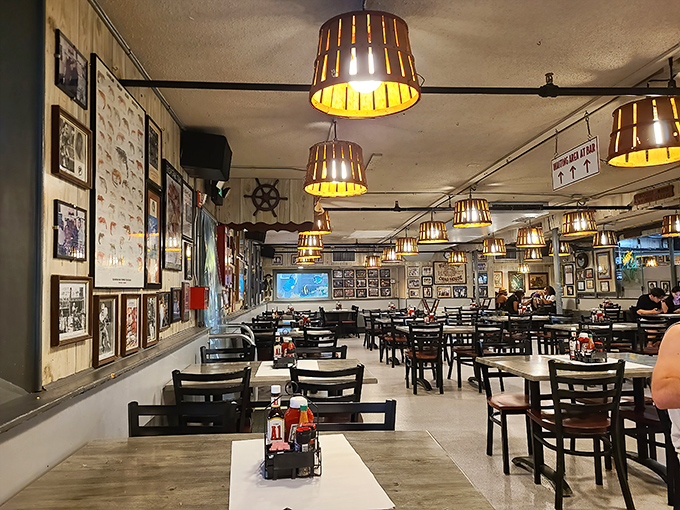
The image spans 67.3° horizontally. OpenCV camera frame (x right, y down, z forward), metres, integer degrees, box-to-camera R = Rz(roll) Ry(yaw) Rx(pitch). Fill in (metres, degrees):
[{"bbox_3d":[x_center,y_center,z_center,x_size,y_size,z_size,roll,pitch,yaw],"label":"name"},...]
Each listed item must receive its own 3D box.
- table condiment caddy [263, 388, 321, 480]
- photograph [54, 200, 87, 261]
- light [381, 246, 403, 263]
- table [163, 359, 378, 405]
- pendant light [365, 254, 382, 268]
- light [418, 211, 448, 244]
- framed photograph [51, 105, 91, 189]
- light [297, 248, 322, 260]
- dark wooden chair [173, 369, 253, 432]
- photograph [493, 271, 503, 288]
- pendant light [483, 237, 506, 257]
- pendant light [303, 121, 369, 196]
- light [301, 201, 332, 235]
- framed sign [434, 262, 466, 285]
[{"bbox_3d":[-0.148,0.526,1.574,0.170,0.260,0.155,0,-4,-5],"label":"table condiment caddy"},{"bbox_3d":[-1.131,-0.093,2.150,0.015,0.226,0.280,0,-4,-5],"label":"photograph"},{"bbox_3d":[1.189,0.007,11.567,0.450,0.280,0.450,0,-4,-5],"label":"light"},{"bbox_3d":[-0.391,1.092,3.134,1.140,0.755,0.790,-1,-4,-4],"label":"table"},{"bbox_3d":[0.892,0.172,13.555,0.455,0.310,0.455,-1,-4,-5],"label":"pendant light"},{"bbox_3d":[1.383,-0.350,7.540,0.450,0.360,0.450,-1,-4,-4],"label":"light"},{"bbox_3d":[-1.126,-0.442,2.152,0.030,0.263,0.318,0,-4,-5],"label":"framed photograph"},{"bbox_3d":[-0.641,-0.102,10.760,0.455,0.310,0.455,-1,-4,-5],"label":"light"},{"bbox_3d":[-0.728,1.080,3.054,0.430,0.840,0.470,-1,-4,-5],"label":"dark wooden chair"},{"bbox_3d":[4.024,0.641,13.000,0.290,0.430,0.030,-1,-4,-4],"label":"photograph"},{"bbox_3d":[3.335,-0.165,11.010,0.455,0.310,0.455,-1,-4,-5],"label":"pendant light"},{"bbox_3d":[-0.029,-0.699,3.715,0.455,0.450,0.455,-1,-4,-5],"label":"pendant light"},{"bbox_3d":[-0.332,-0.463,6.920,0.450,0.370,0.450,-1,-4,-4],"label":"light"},{"bbox_3d":[3.351,0.558,15.500,1.020,0.690,0.040,-1,-4,-5],"label":"framed sign"}]

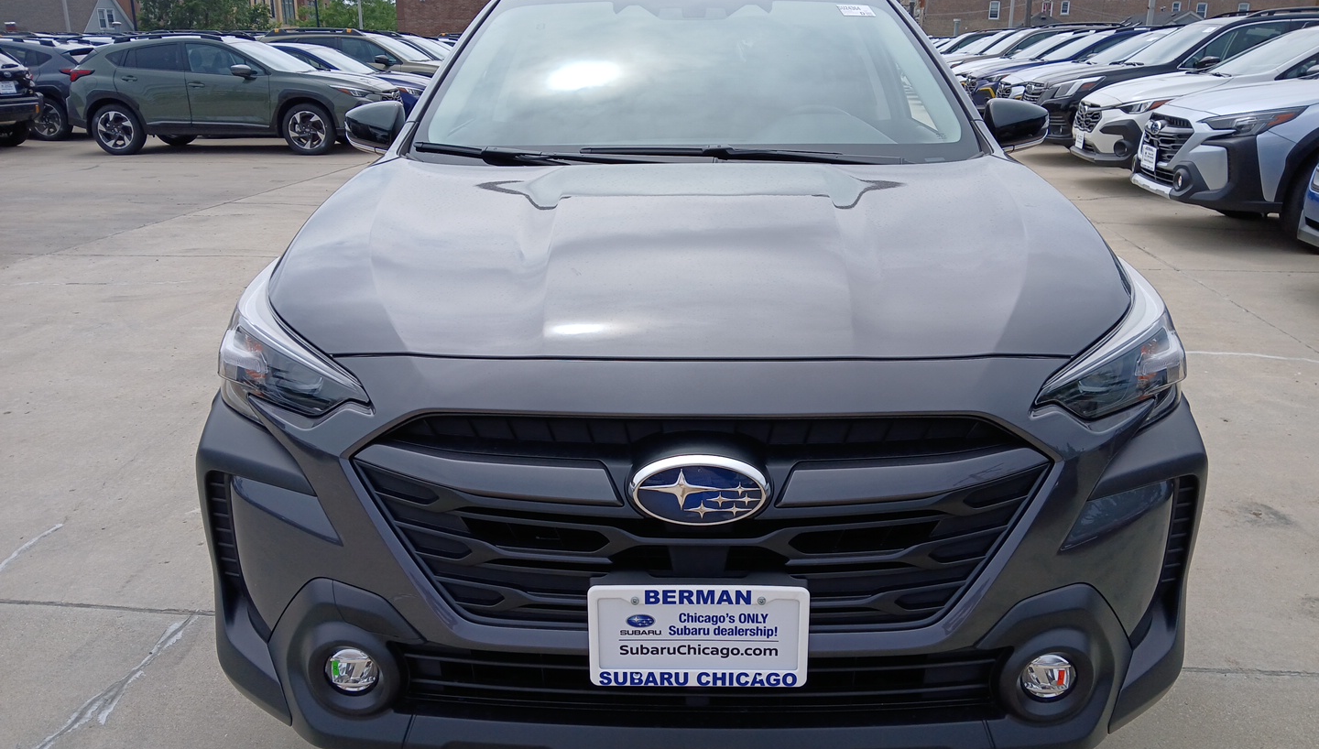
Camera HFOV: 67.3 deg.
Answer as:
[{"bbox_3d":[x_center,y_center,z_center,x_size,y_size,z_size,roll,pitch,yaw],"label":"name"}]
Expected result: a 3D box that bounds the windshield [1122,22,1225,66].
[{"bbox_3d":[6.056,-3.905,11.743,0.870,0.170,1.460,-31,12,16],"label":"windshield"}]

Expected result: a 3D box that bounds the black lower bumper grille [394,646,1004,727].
[{"bbox_3d":[0.058,0.486,1.531,0.930,0.118,0.115,0,18,1],"label":"black lower bumper grille"}]

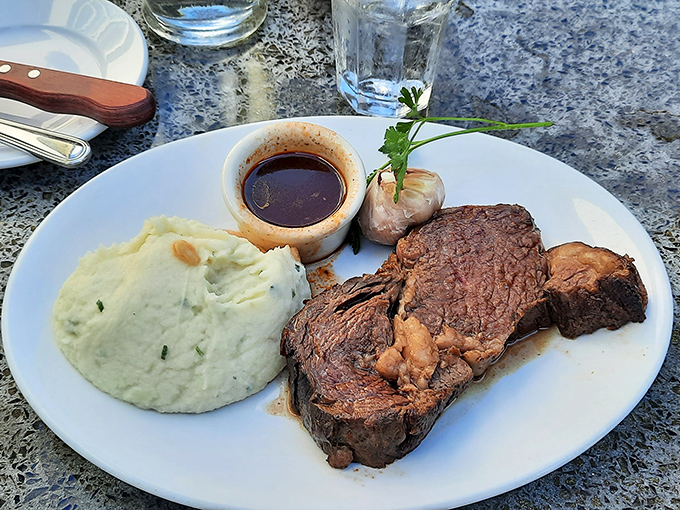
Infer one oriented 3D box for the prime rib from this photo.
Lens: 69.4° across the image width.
[{"bbox_3d":[0.062,0.025,0.243,0.187,0.042,0.090,-22,58,-17],"label":"prime rib"}]

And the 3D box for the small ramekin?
[{"bbox_3d":[-0.025,-0.033,0.278,0.077,0.041,0.077,3,59,0],"label":"small ramekin"}]

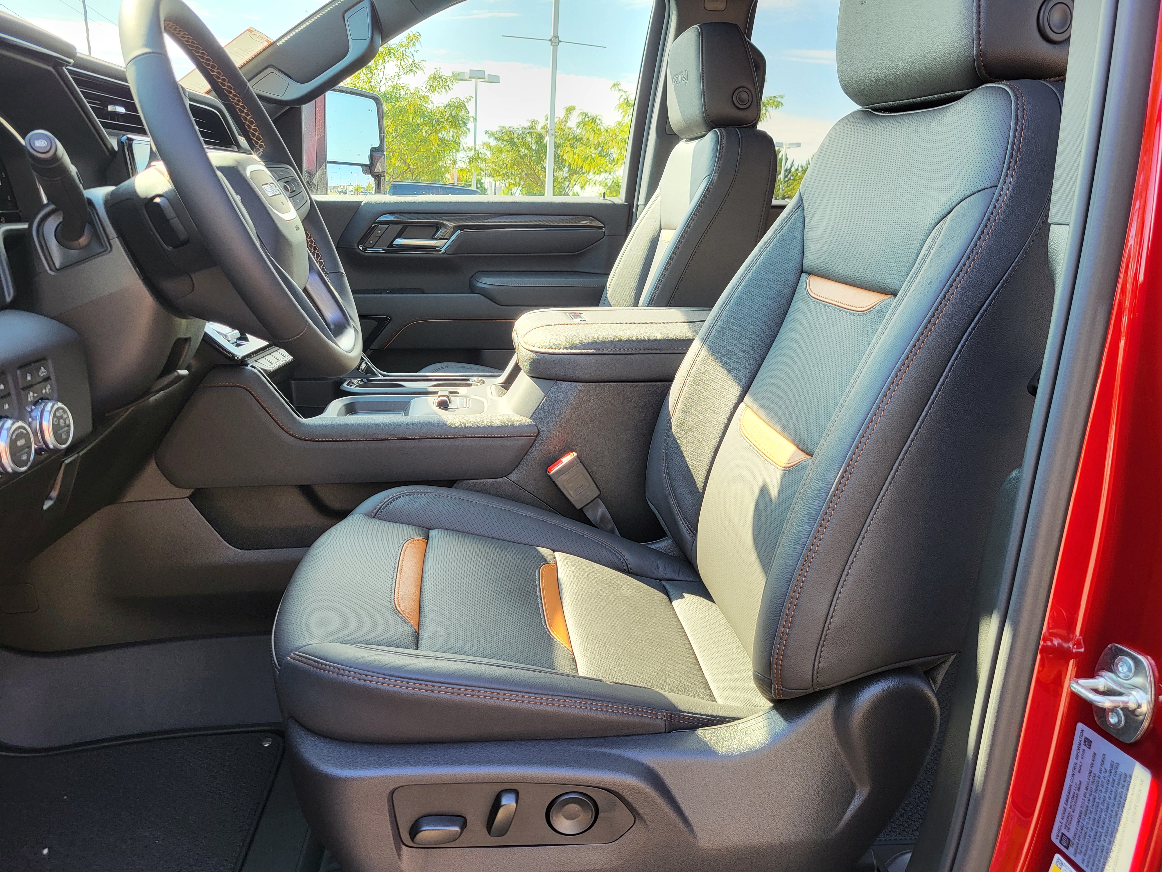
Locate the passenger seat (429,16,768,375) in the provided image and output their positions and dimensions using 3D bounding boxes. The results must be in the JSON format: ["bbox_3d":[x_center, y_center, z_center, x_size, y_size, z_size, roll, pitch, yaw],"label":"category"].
[{"bbox_3d":[-0.020,-0.316,1.838,0.840,1.030,0.550,0,16,-8],"label":"passenger seat"}]

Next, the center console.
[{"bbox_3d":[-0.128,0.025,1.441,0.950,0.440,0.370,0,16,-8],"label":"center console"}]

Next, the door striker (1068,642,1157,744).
[{"bbox_3d":[0.365,0.176,0.598,0.038,0.062,0.043,-3,16,-16],"label":"door striker"}]

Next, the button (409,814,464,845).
[{"bbox_3d":[-0.127,0.348,0.770,0.051,0.018,0.019,0,16,-8],"label":"button"}]

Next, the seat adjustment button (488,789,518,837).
[{"bbox_3d":[-0.070,0.335,0.774,0.017,0.039,0.019,19,13,-13],"label":"seat adjustment button"}]

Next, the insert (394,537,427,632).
[{"bbox_3d":[-0.193,0.168,0.995,0.035,0.015,0.225,4,15,-9],"label":"insert"}]

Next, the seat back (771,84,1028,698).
[{"bbox_3d":[0.290,-0.073,0.989,0.235,0.640,0.520,19,13,-13],"label":"seat back"}]

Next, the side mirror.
[{"bbox_3d":[-0.679,-0.773,2.414,0.150,0.370,0.270,8,17,20],"label":"side mirror"}]

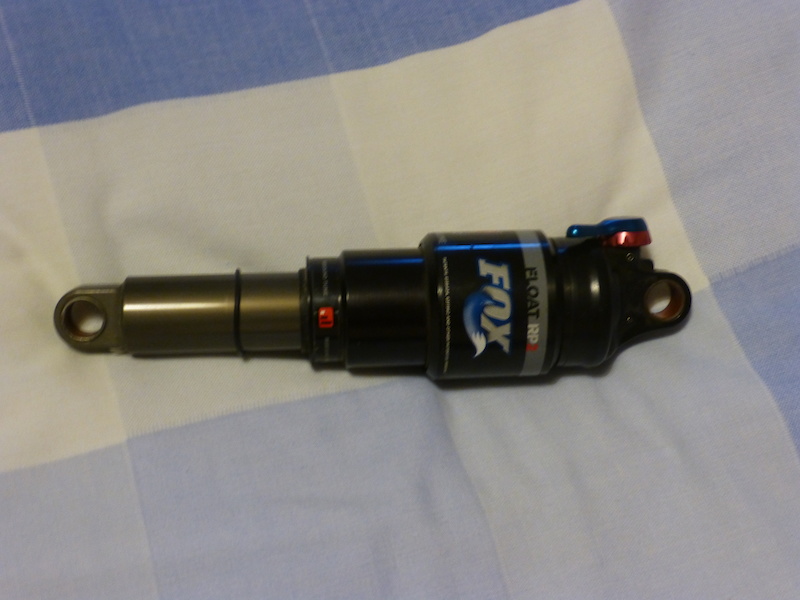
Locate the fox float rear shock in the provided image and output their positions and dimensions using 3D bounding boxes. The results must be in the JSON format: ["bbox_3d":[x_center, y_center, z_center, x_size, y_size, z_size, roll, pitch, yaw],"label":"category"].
[{"bbox_3d":[-0.008,0.001,0.379,0.220,0.051,0.054,-2,96,-3],"label":"fox float rear shock"}]

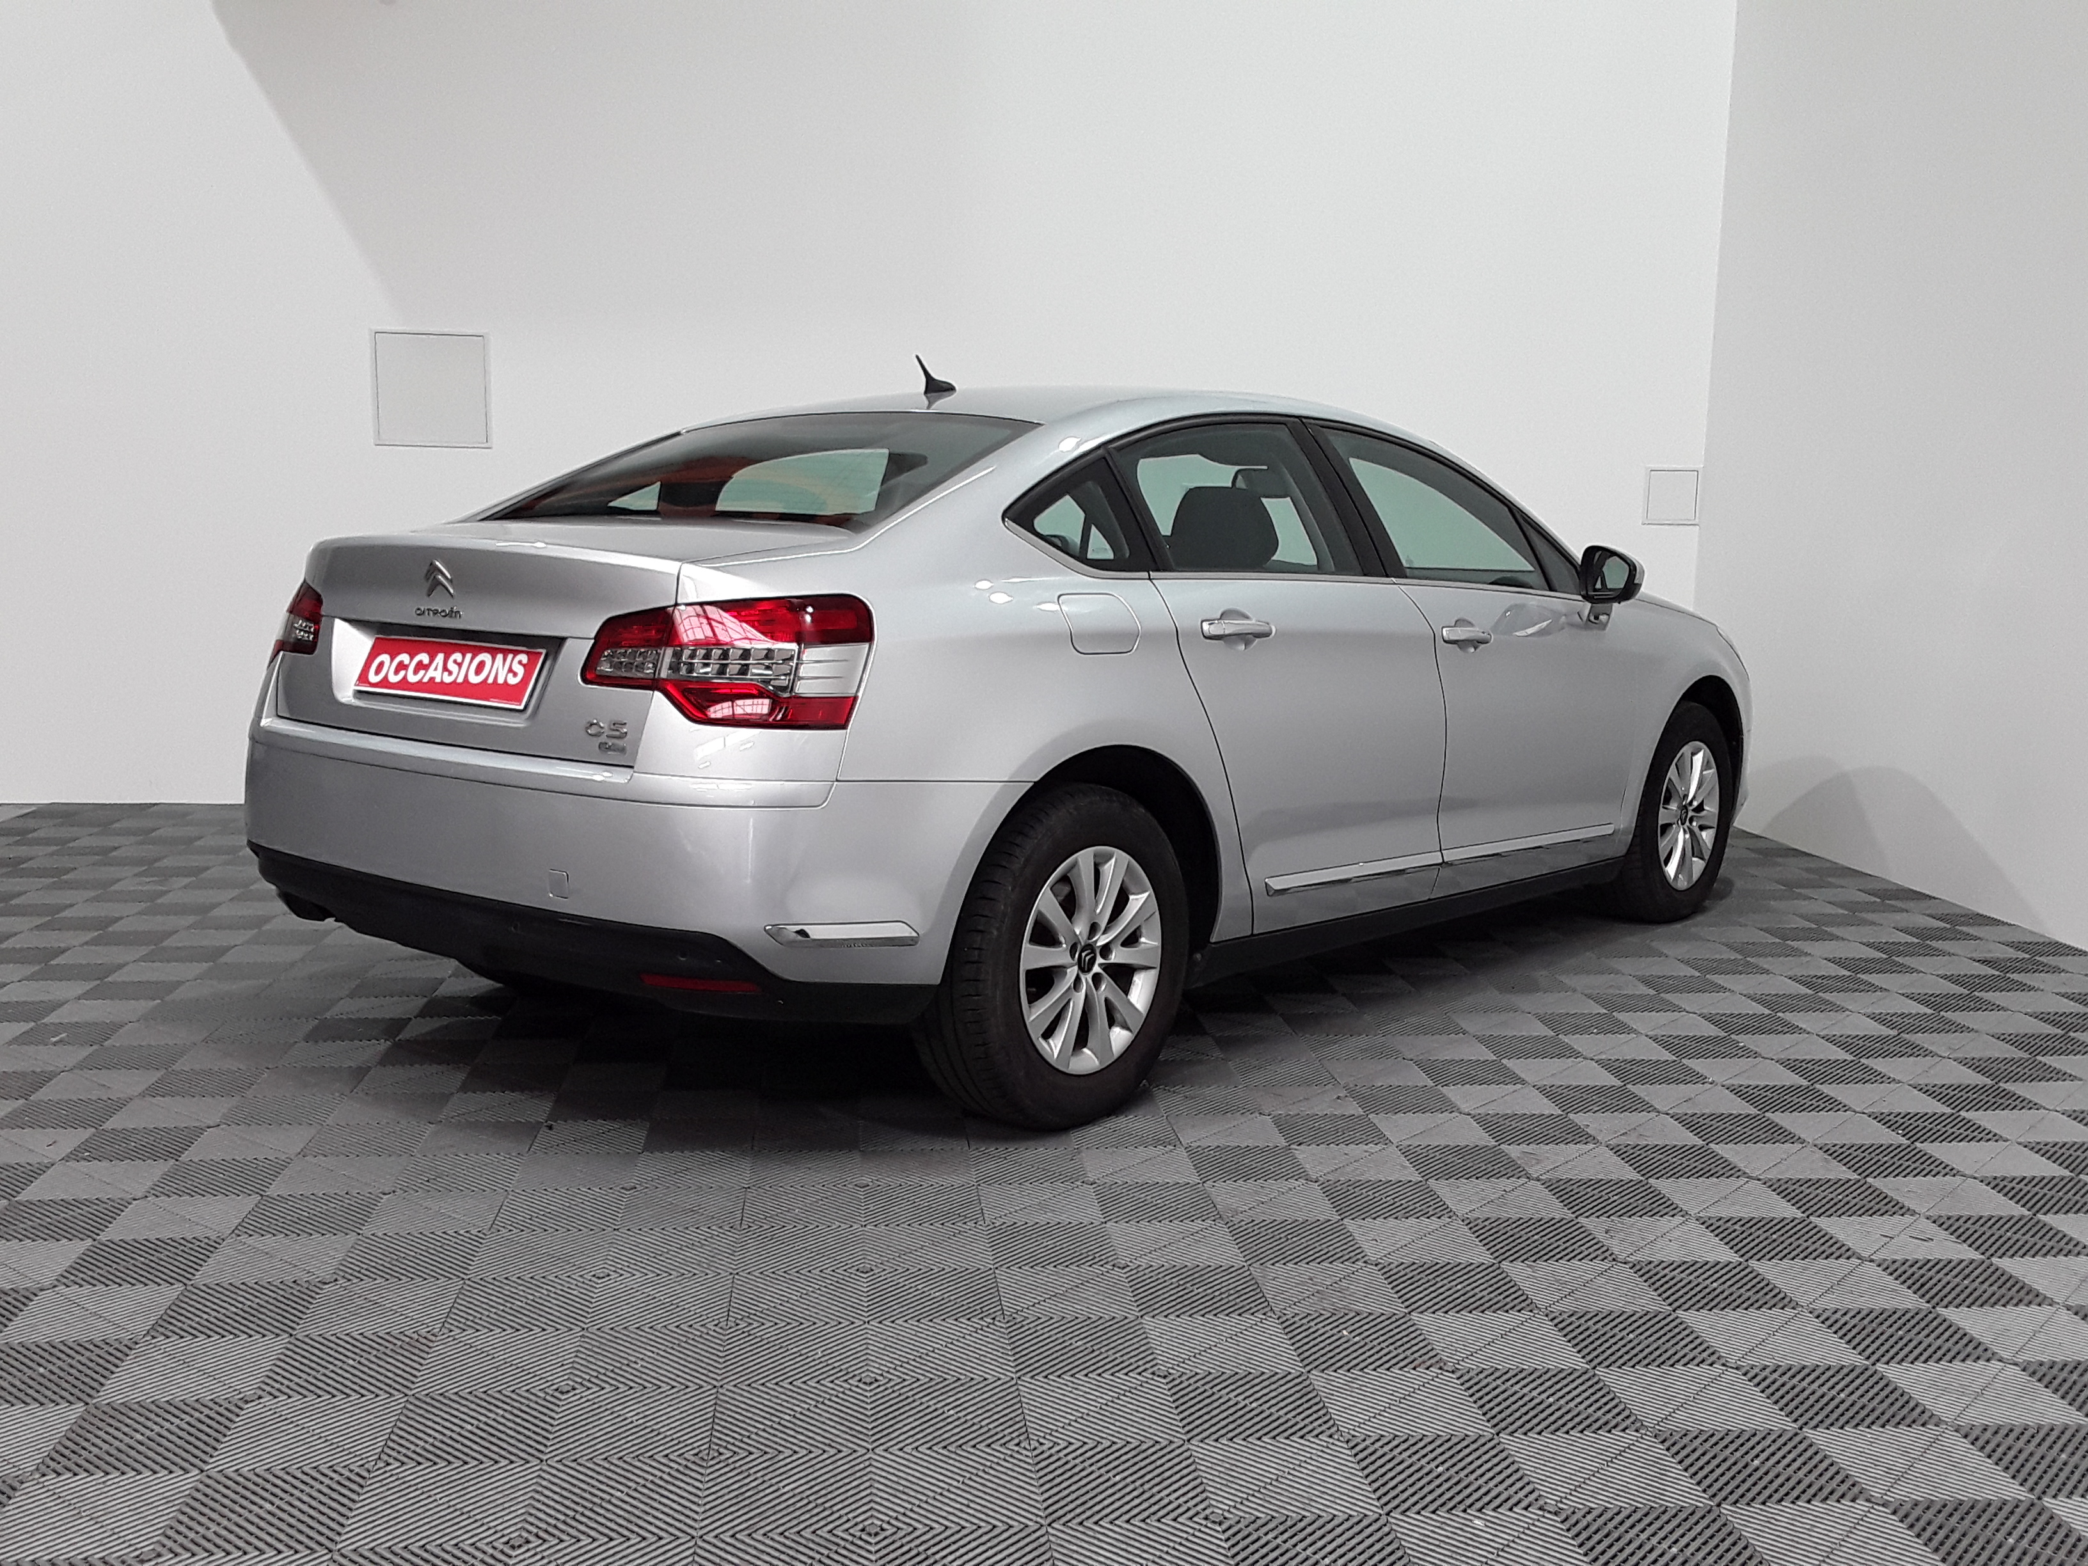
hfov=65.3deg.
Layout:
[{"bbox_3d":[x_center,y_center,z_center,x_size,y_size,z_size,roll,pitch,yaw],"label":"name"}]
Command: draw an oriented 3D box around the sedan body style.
[{"bbox_3d":[0.370,-0.280,4.570,1.900,1.460,4.720,8,10,40],"label":"sedan body style"}]

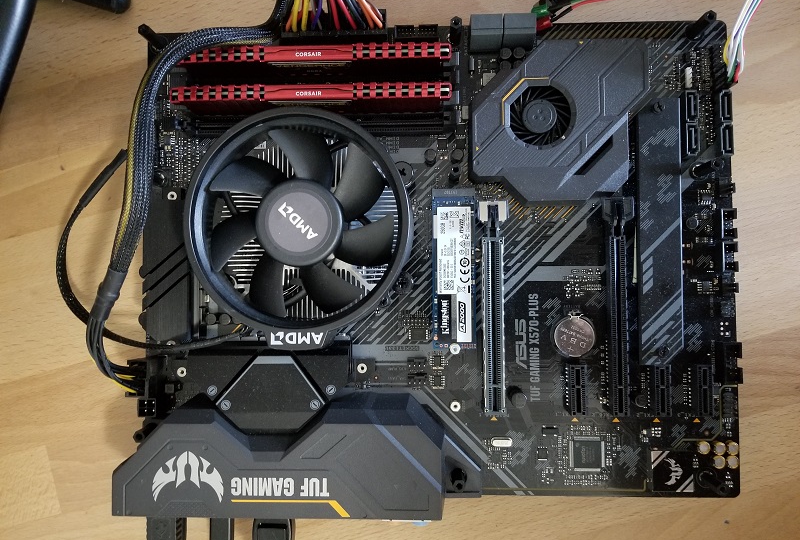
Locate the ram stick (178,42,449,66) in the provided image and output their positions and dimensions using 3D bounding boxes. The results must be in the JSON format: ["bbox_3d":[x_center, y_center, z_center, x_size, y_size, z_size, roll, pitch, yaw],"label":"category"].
[{"bbox_3d":[-0.042,-0.102,0.301,0.136,0.034,0.007,0,87,2],"label":"ram stick"}]

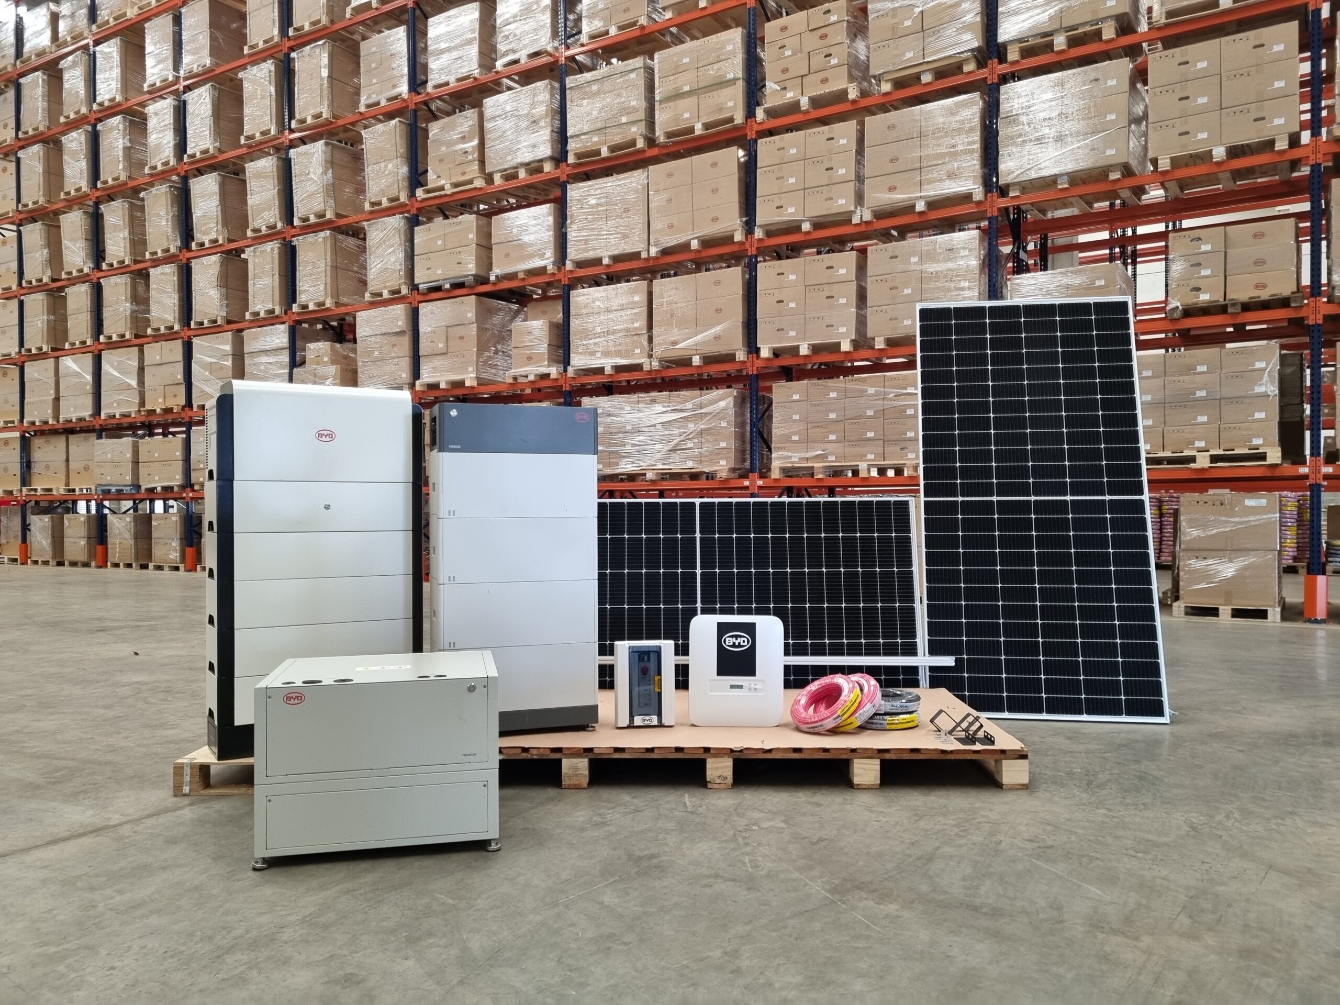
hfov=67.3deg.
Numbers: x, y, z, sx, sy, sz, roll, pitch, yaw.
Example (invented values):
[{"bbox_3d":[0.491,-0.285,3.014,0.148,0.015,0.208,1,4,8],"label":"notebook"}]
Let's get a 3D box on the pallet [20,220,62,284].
[{"bbox_3d":[-11.241,-4.499,18.759,0.814,1.070,1.150,-1,0,31],"label":"pallet"}]

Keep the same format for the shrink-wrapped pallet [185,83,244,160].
[{"bbox_3d":[-7.060,-5.913,16.206,0.780,1.070,1.150,-1,0,31],"label":"shrink-wrapped pallet"}]

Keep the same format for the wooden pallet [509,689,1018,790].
[{"bbox_3d":[0.190,0.923,4.056,2.110,0.140,1.135,0,0,1],"label":"wooden pallet"}]

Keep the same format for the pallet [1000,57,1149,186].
[{"bbox_3d":[3.626,-3.192,9.062,1.050,0.990,1.030,-1,0,31],"label":"pallet"}]

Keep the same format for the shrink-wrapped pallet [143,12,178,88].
[{"bbox_3d":[-8.009,-7.330,16.884,0.803,1.059,1.200,-1,0,31],"label":"shrink-wrapped pallet"}]

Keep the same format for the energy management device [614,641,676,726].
[{"bbox_3d":[-0.097,0.703,3.910,0.225,0.315,0.110,-1,0,-4],"label":"energy management device"}]

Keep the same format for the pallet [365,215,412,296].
[{"bbox_3d":[-3.556,-3.313,14.134,0.785,1.051,1.150,-1,0,31],"label":"pallet"}]

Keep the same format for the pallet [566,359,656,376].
[{"bbox_3d":[-0.459,-1.586,12.171,1.178,0.132,1.000,-1,0,31],"label":"pallet"}]

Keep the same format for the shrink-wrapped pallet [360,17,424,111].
[{"bbox_3d":[-3.654,-5.965,14.377,0.940,0.950,1.120,-1,0,32],"label":"shrink-wrapped pallet"}]

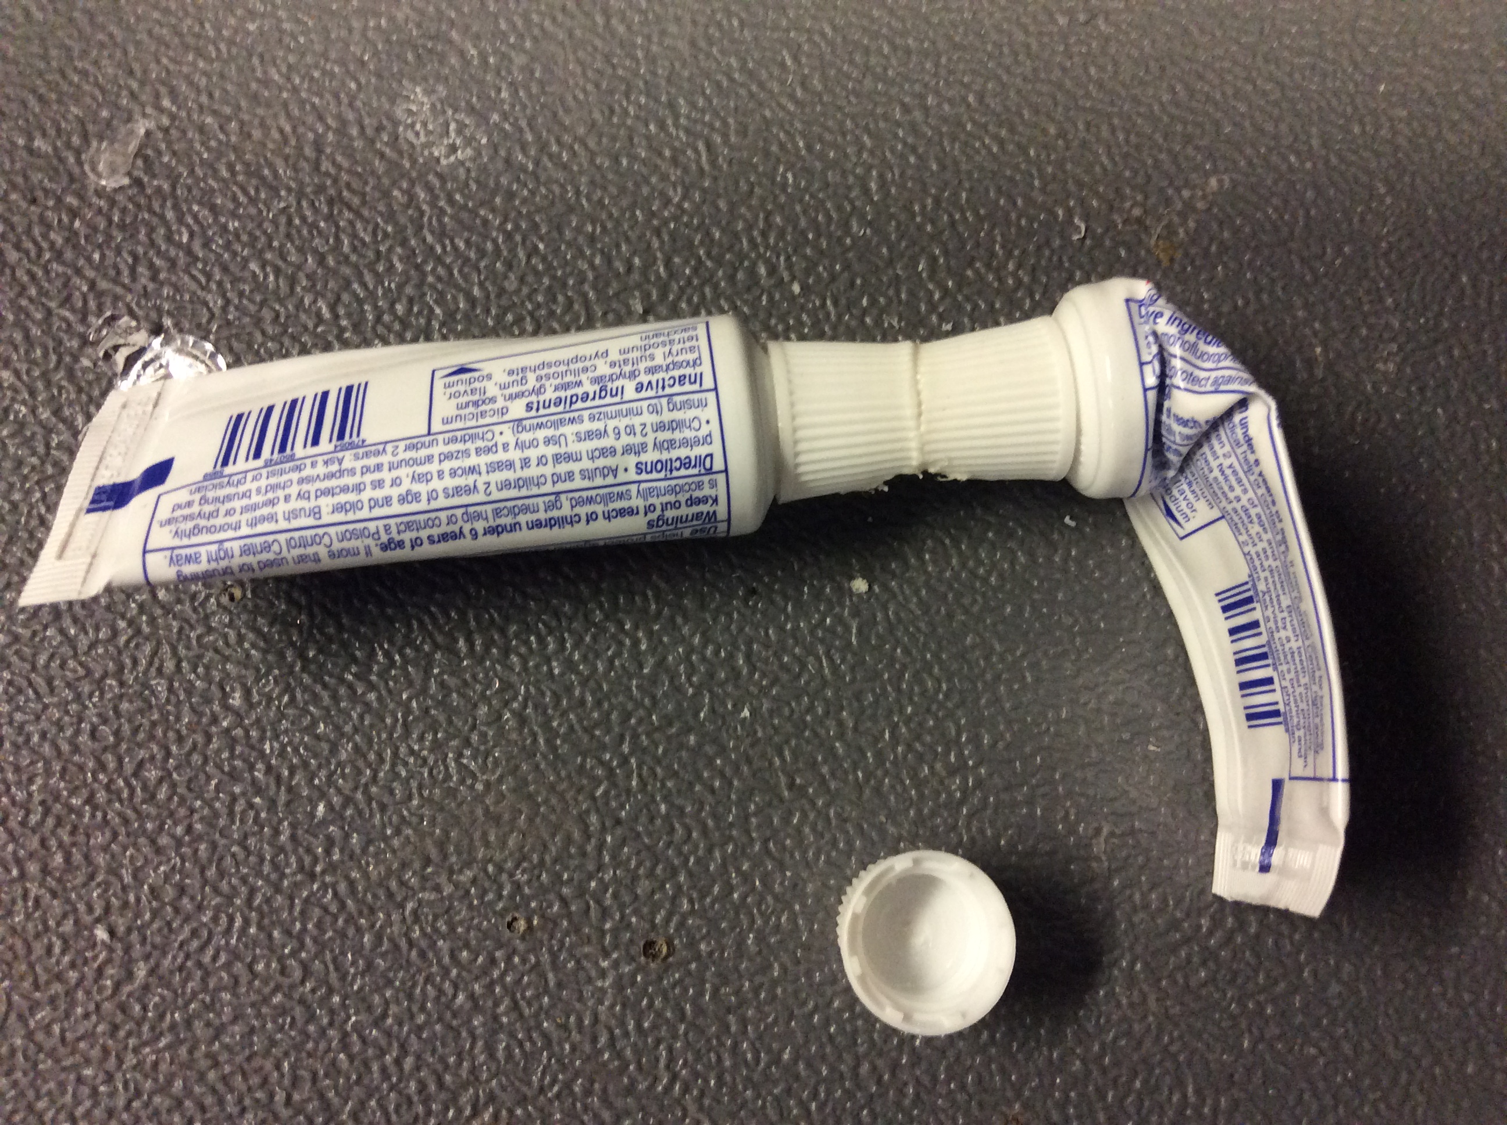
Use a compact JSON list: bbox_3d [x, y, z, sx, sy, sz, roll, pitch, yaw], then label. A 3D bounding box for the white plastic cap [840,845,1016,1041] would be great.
[{"bbox_3d":[0.017,0.038,0.144,0.018,0.015,0.018,2,83,-4],"label":"white plastic cap"}]

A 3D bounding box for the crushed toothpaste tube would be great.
[{"bbox_3d":[-0.007,0.002,0.138,0.122,0.034,0.064,2,83,-4],"label":"crushed toothpaste tube"}]

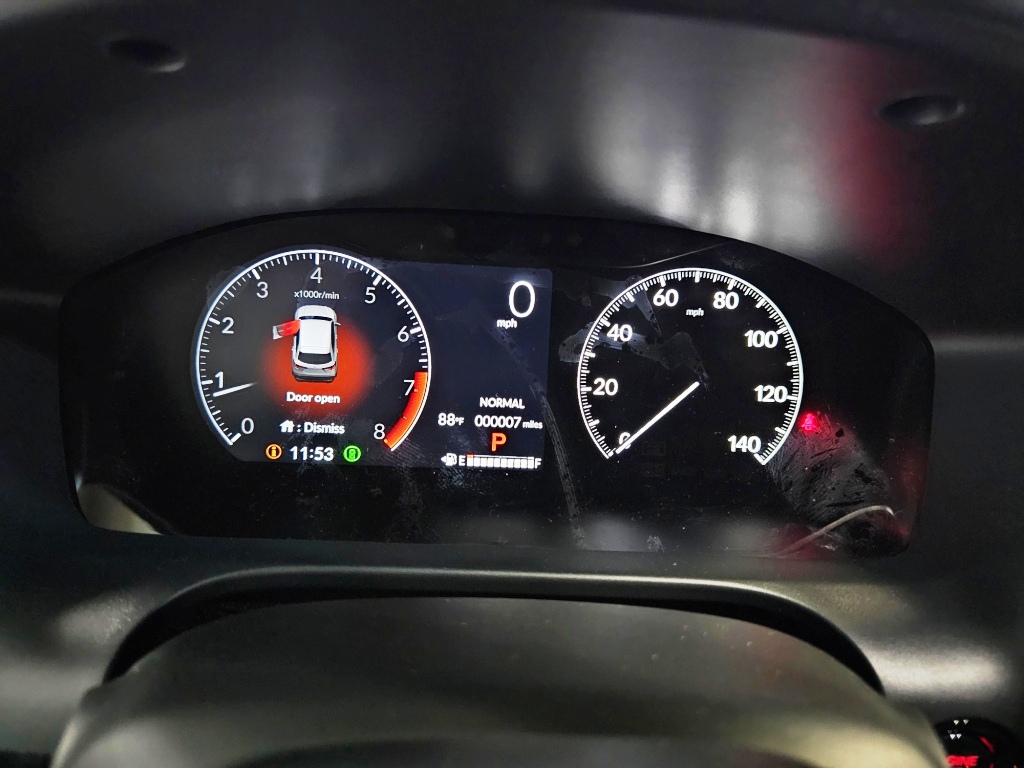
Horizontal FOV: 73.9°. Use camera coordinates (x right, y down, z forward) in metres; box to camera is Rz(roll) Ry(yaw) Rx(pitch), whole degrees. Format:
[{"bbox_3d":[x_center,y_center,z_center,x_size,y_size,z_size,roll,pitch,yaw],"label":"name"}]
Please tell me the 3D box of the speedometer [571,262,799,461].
[{"bbox_3d":[0.077,-0.008,0.294,0.099,0.086,0.014,2,4,-2],"label":"speedometer"}]

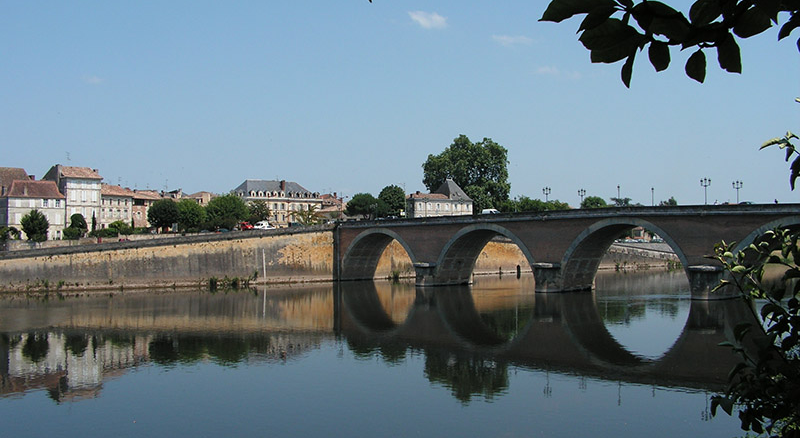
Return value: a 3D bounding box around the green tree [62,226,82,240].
[{"bbox_3d":[-66.520,2.740,169.000,4.050,2.830,3.600,0,-1,0],"label":"green tree"}]

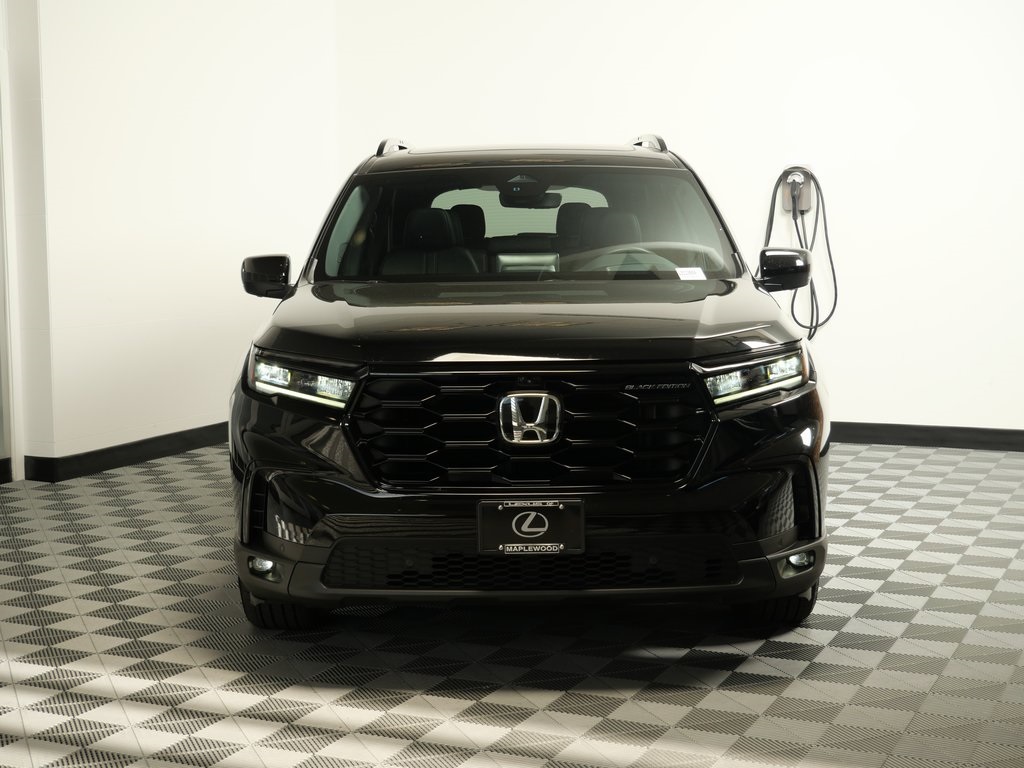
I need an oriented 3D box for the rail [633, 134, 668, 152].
[{"bbox_3d":[0.628,-1.136,6.650,0.085,0.100,1.750,-1,6,0],"label":"rail"}]

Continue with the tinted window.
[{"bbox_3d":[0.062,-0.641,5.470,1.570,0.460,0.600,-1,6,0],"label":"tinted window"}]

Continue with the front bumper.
[{"bbox_3d":[0.056,0.303,4.320,1.970,0.690,0.580,-1,6,0],"label":"front bumper"}]

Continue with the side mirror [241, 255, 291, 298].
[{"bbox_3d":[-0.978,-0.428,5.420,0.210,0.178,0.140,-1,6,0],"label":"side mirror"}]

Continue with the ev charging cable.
[{"bbox_3d":[1.823,-0.825,8.600,0.450,1.100,0.190,2,7,23],"label":"ev charging cable"}]

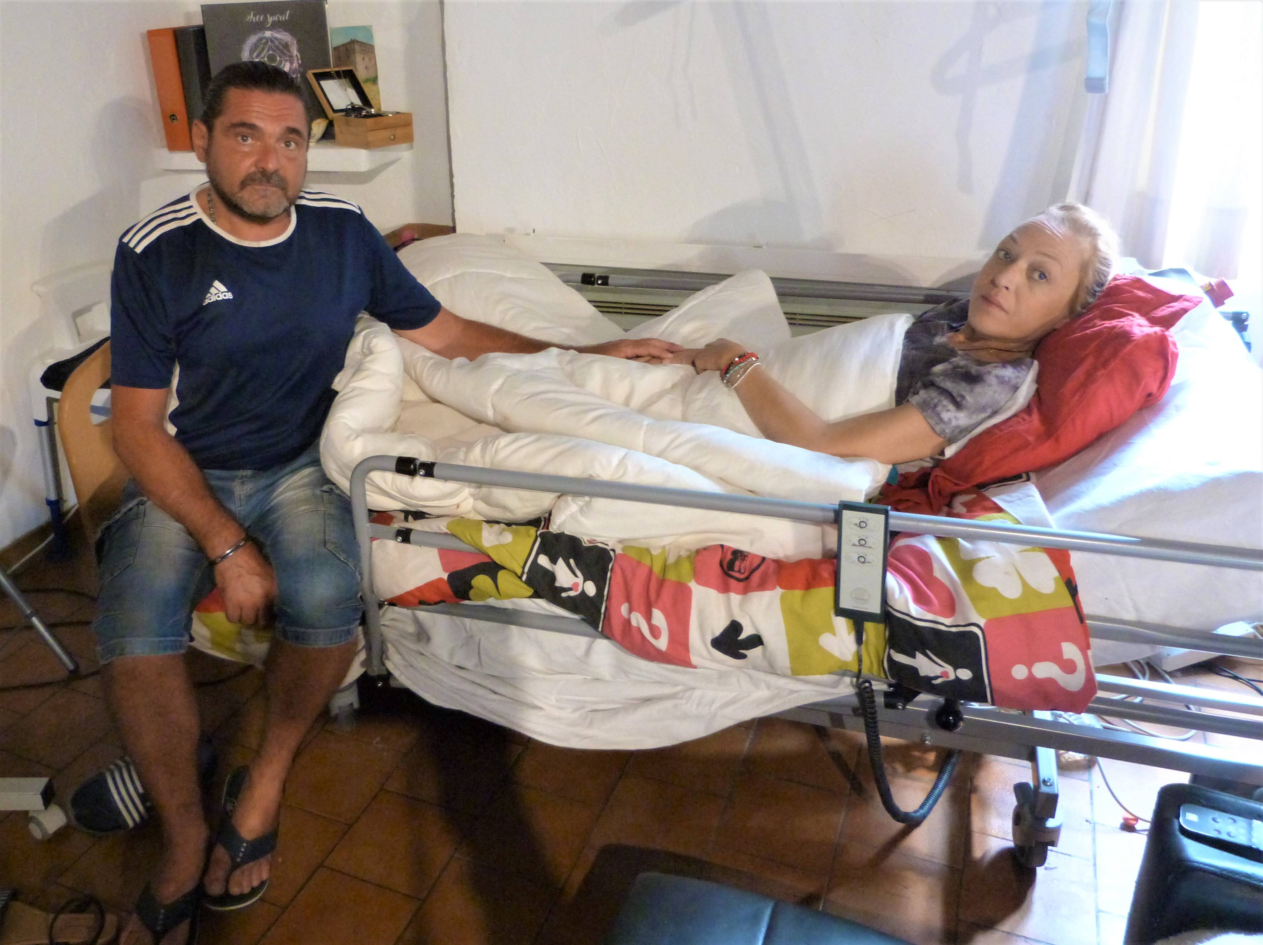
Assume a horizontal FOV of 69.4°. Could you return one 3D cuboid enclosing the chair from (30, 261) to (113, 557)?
[{"bbox_3d":[-1.338,-0.219,2.611,0.500,0.760,0.510,6,29,14],"label":"chair"}]

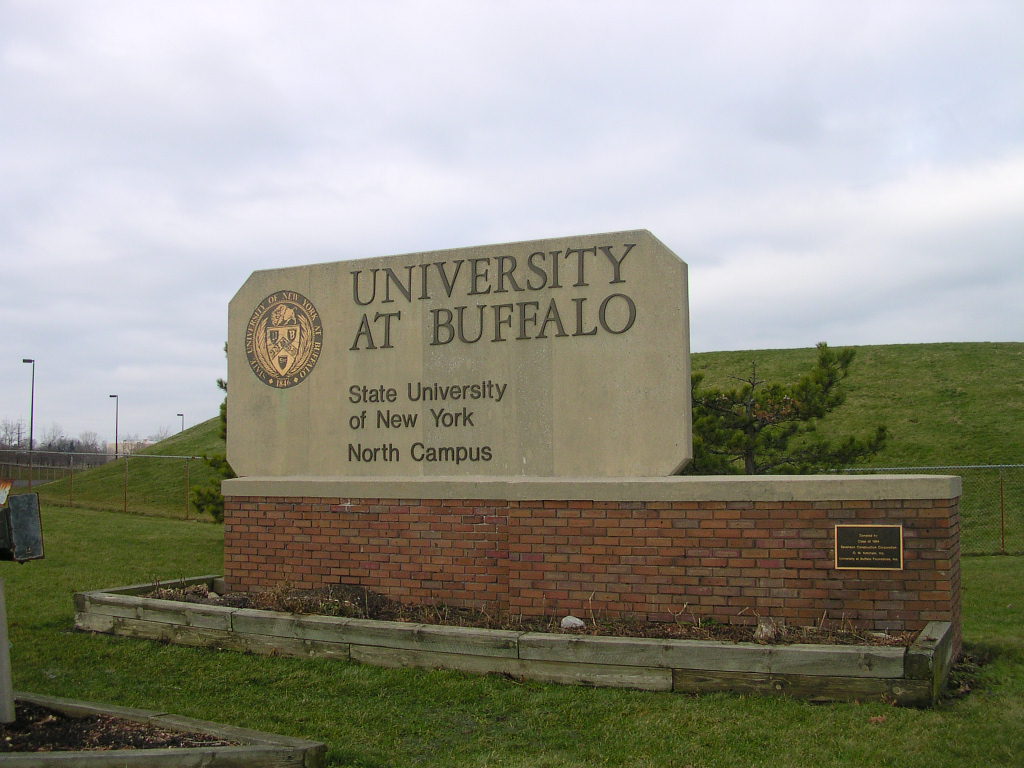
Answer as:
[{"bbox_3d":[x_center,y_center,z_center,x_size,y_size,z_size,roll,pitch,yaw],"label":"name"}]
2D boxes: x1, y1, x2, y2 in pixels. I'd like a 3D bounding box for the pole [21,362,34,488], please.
[{"bbox_3d":[-32.771,2.738,74.000,0.740,8.750,0.400,0,-5,-9],"label":"pole"}]

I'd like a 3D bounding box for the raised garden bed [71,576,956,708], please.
[{"bbox_3d":[-0.149,1.832,8.239,6.520,0.305,2.230,-3,-5,26],"label":"raised garden bed"}]

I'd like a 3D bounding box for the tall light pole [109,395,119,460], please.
[{"bbox_3d":[-38.594,5.423,106.000,0.740,8.700,0.400,0,-5,-9],"label":"tall light pole"}]

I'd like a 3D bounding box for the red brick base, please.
[{"bbox_3d":[0.272,1.450,8.856,6.280,1.065,0.850,-3,-5,26],"label":"red brick base"}]

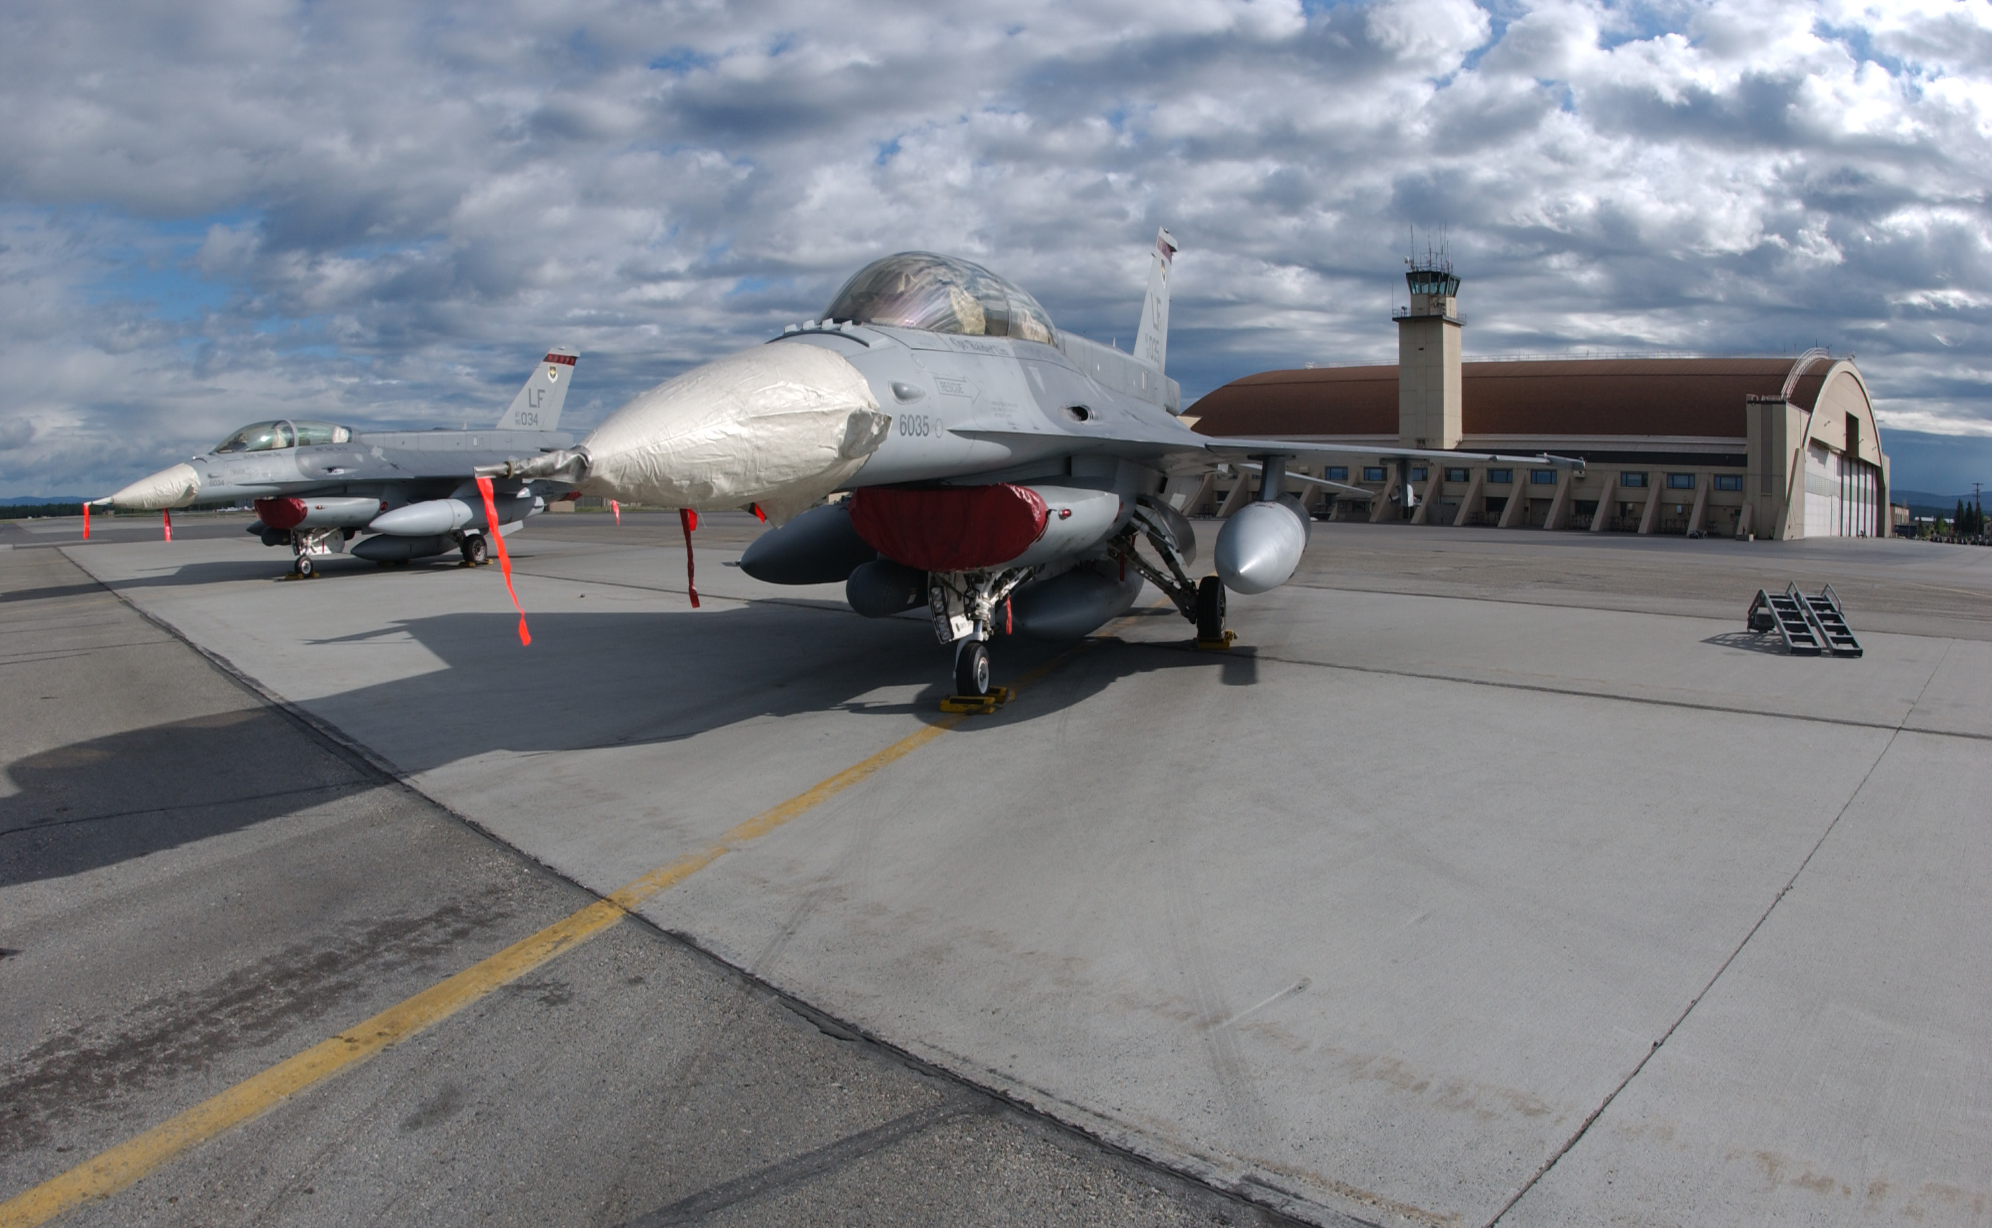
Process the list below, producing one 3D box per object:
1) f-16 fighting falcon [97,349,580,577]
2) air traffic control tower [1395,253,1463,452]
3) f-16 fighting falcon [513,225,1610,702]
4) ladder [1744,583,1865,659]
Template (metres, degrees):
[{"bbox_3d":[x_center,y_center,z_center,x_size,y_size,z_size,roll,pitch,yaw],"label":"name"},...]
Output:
[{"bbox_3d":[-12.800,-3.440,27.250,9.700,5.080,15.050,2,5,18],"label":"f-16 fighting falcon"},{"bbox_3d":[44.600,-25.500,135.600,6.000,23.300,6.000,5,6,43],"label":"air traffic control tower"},{"bbox_3d":[0.440,-2.060,11.080,9.700,5.080,15.050,2,5,16],"label":"f-16 fighting falcon"},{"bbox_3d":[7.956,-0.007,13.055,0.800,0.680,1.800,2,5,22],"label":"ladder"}]

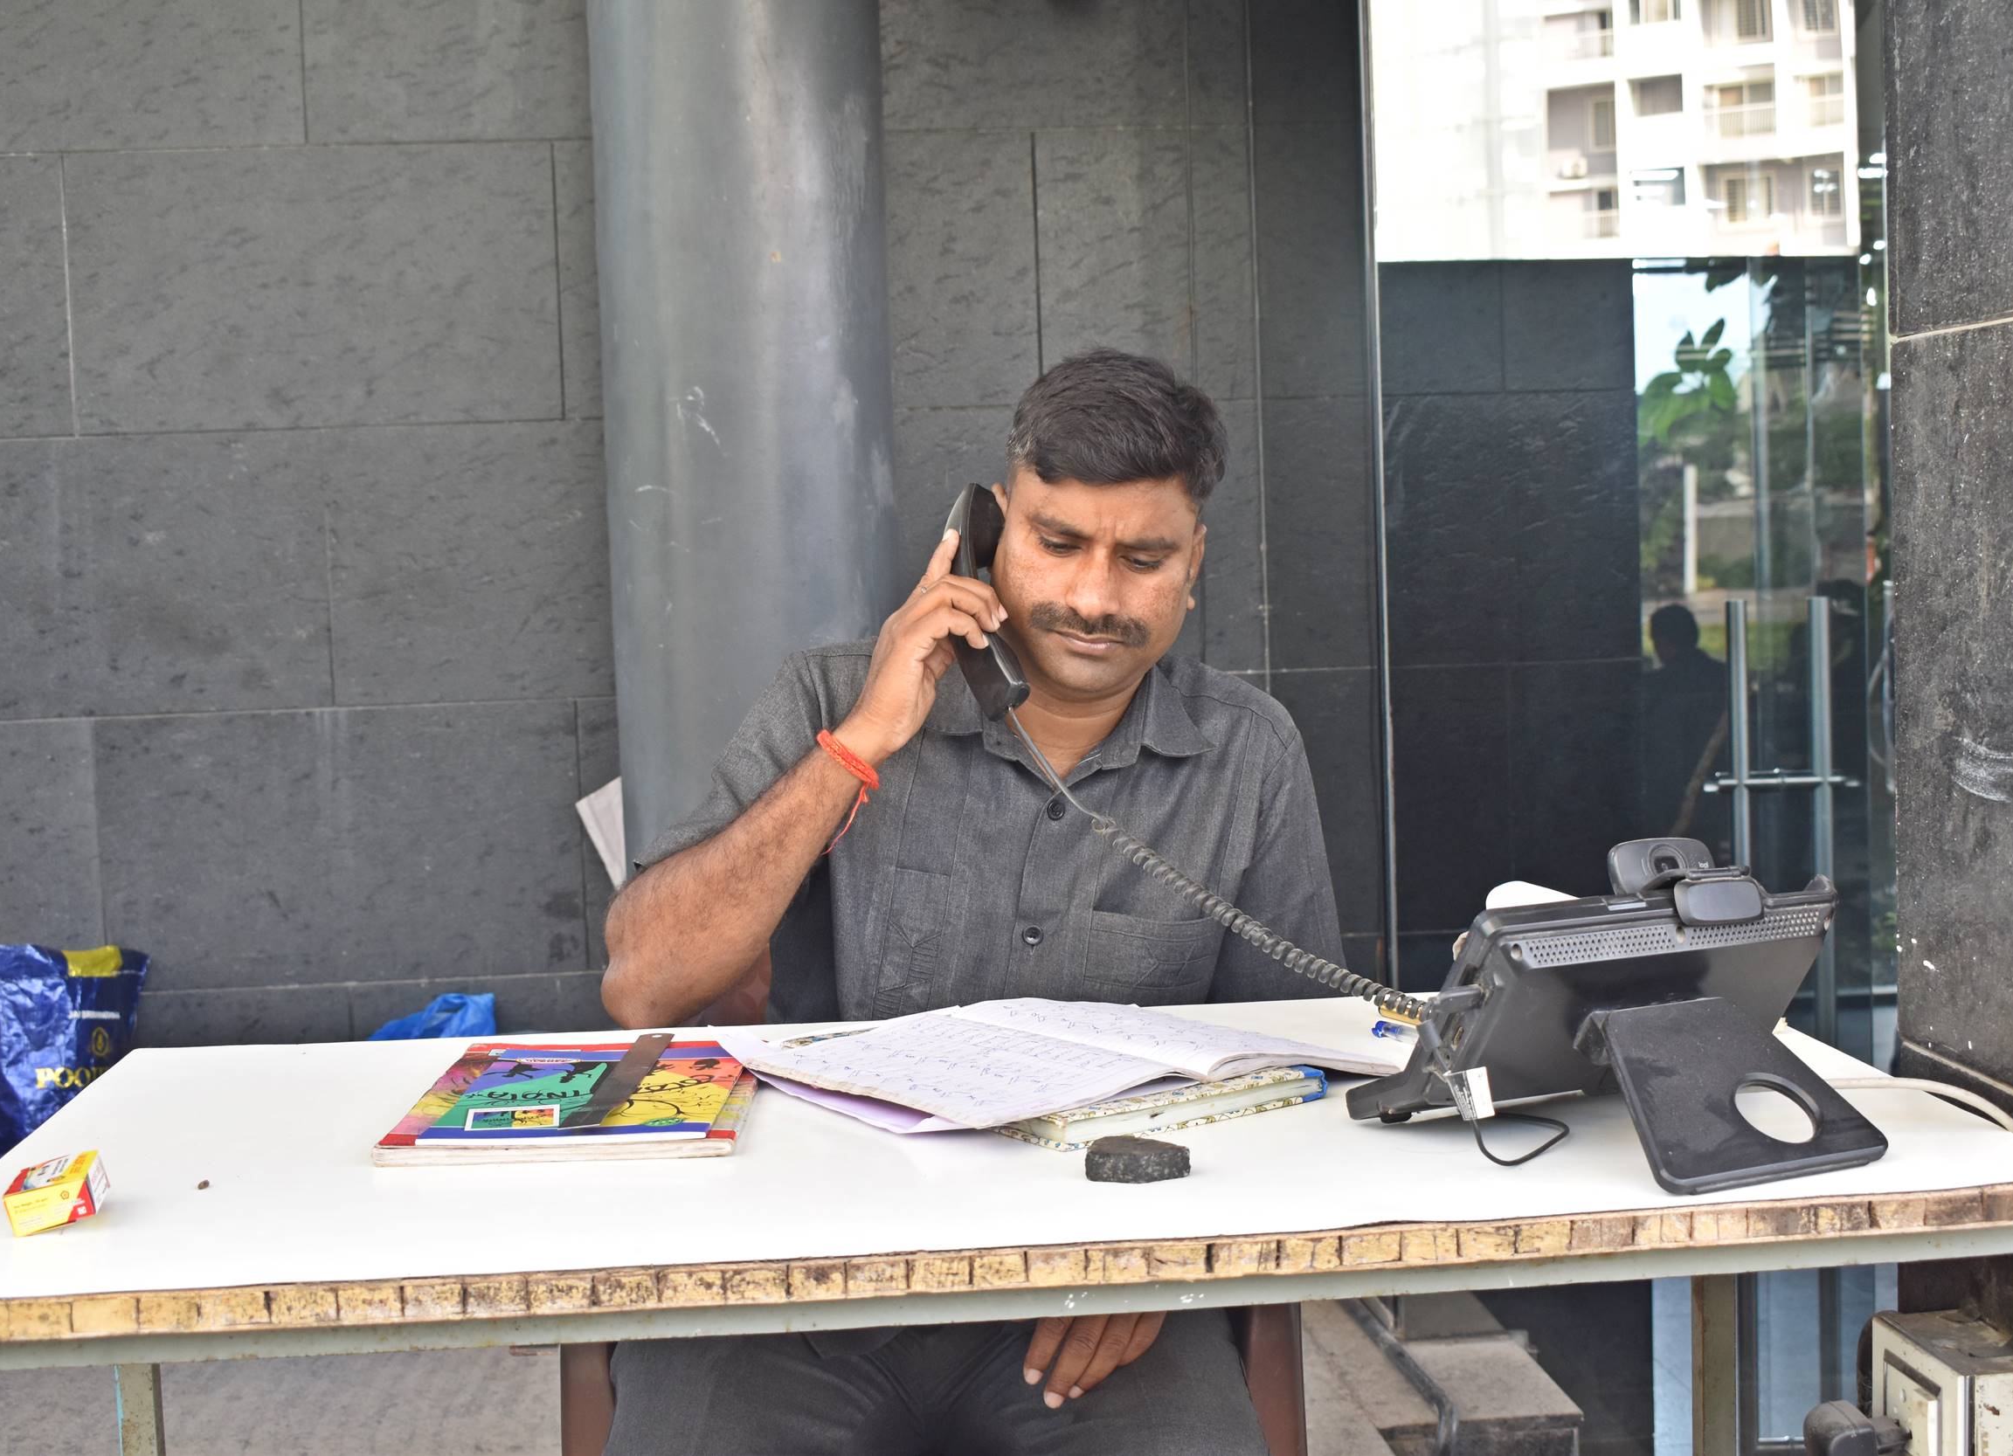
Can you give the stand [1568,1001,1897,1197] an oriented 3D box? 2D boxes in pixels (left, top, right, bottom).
[{"bbox_3d":[0.394,0.198,1.414,0.151,0.078,0.118,-4,5,-20],"label":"stand"}]

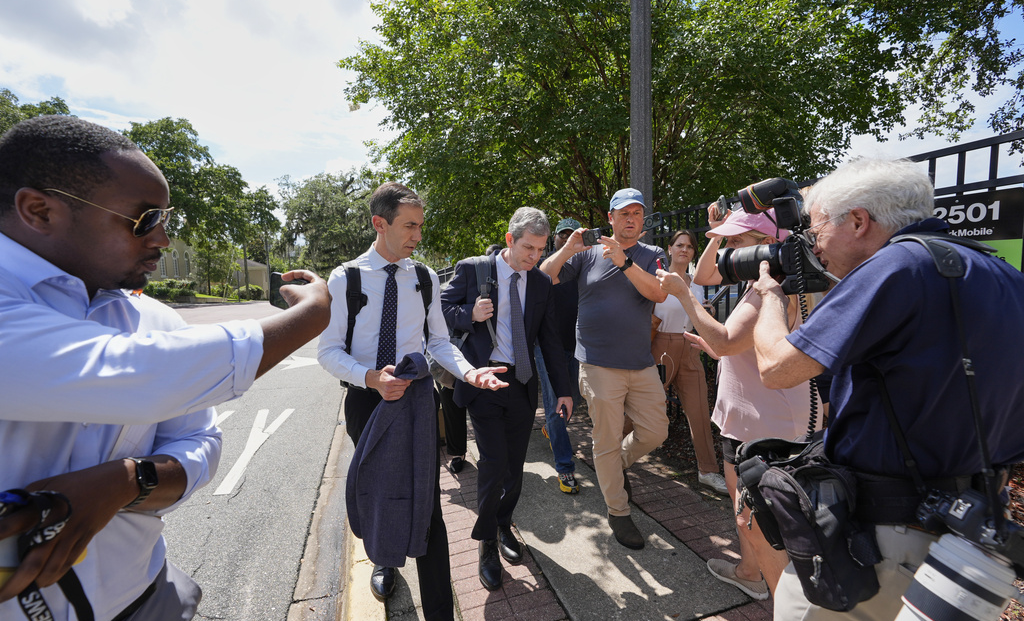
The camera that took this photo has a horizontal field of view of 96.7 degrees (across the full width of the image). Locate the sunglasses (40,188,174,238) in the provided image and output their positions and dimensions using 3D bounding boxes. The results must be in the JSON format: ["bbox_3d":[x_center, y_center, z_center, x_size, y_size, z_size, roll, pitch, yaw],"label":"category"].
[{"bbox_3d":[-0.625,-0.159,0.710,0.140,0.050,0.140,18,10,-20],"label":"sunglasses"}]

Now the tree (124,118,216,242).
[{"bbox_3d":[-23.800,-6.400,32.000,6.800,12.000,6.800,-4,5,-37],"label":"tree"}]

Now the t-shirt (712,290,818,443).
[{"bbox_3d":[1.075,0.135,1.970,0.330,0.670,0.430,-1,4,13],"label":"t-shirt"}]

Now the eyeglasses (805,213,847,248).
[{"bbox_3d":[0.775,-0.192,1.050,0.140,0.045,0.145,-2,-15,-38],"label":"eyeglasses"}]

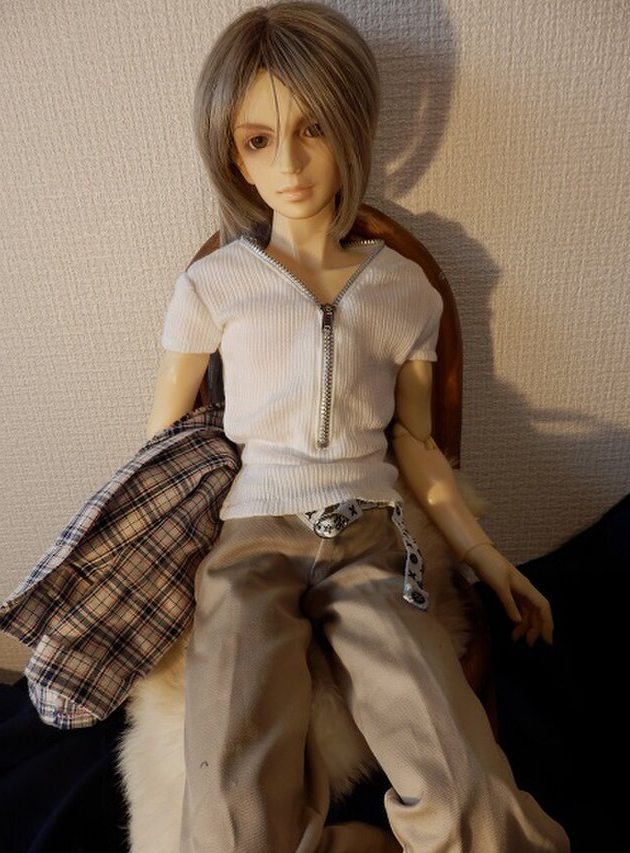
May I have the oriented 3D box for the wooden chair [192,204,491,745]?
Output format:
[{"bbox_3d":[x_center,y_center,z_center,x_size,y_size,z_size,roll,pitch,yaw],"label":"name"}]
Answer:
[{"bbox_3d":[0.003,0.097,0.398,0.219,0.442,0.232,-3,25,3],"label":"wooden chair"}]

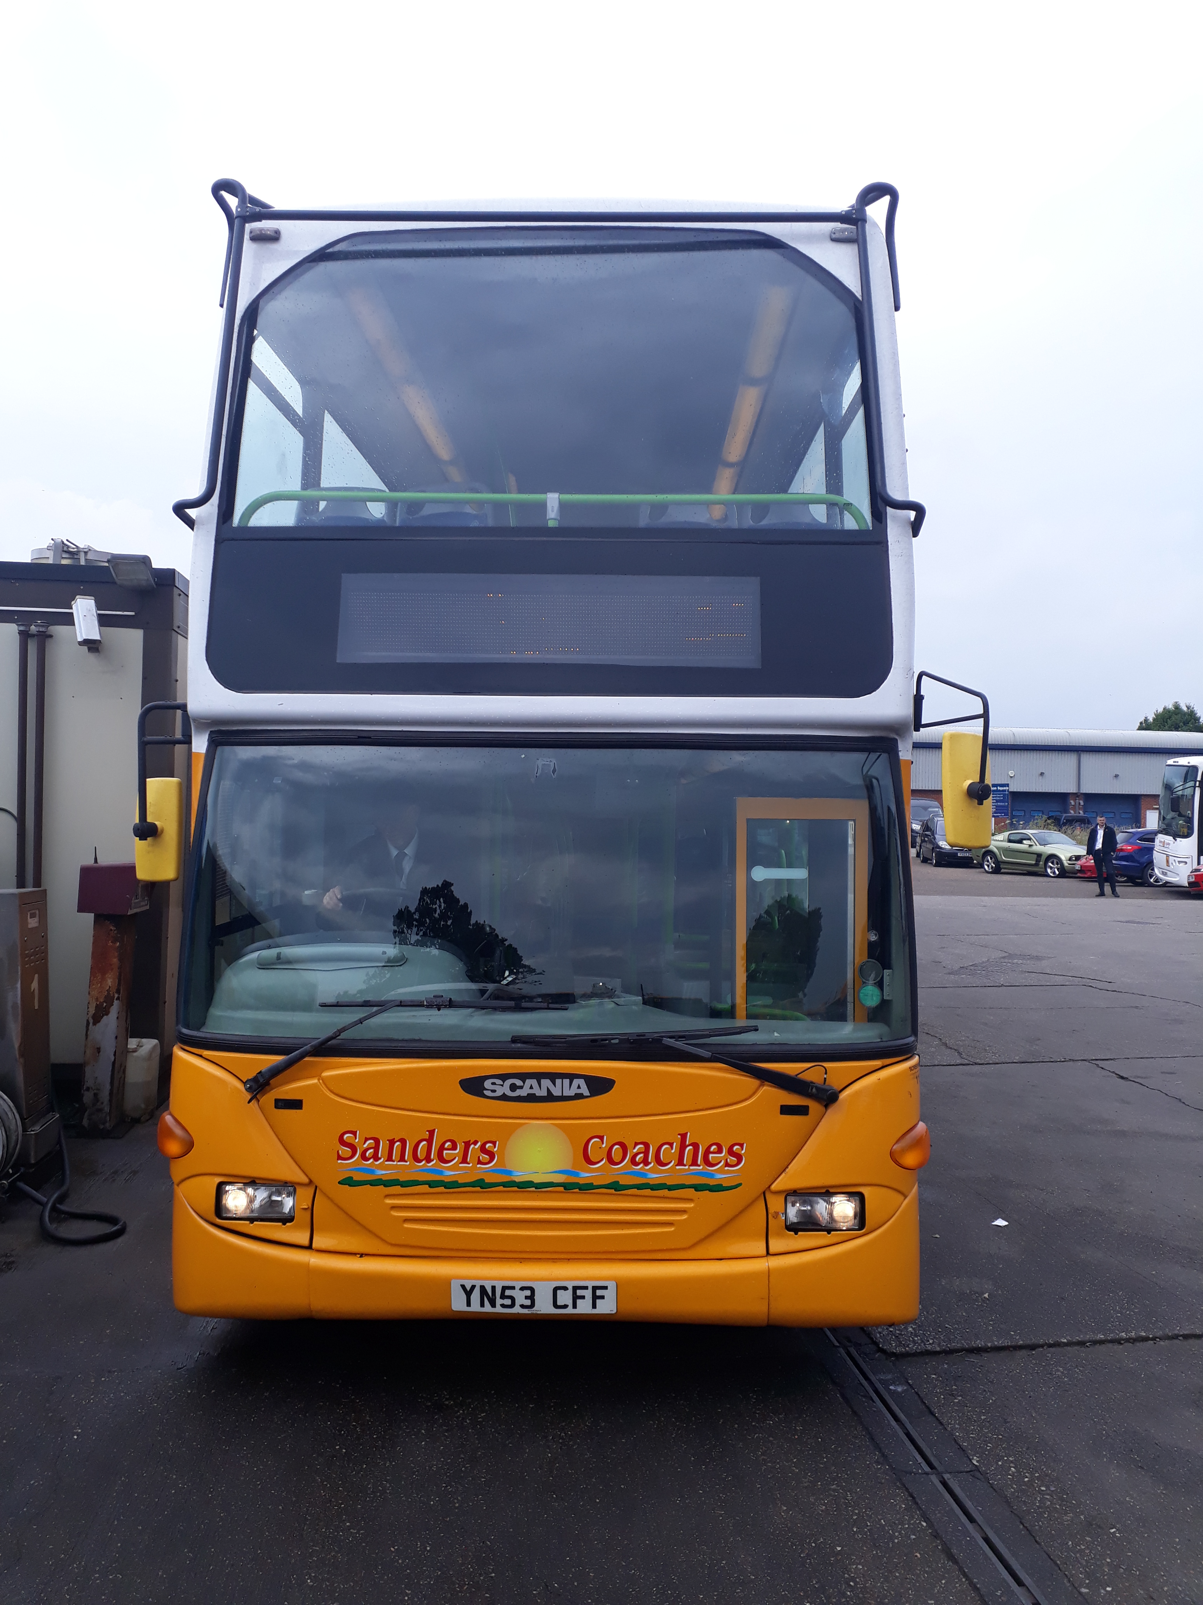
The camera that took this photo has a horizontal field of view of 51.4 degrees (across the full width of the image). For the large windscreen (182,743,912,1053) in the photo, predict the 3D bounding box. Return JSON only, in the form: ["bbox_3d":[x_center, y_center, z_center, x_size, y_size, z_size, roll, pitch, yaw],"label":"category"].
[{"bbox_3d":[-0.183,0.305,4.200,2.420,1.040,0.260,1,-8,1],"label":"large windscreen"}]

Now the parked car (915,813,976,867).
[{"bbox_3d":[12.720,1.400,44.900,1.850,1.700,4.500,0,0,7],"label":"parked car"}]

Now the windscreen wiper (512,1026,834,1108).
[{"bbox_3d":[0.230,0.838,3.990,1.040,0.255,0.130,1,0,1],"label":"windscreen wiper"}]

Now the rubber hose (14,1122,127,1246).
[{"bbox_3d":[-2.440,1.700,5.740,0.460,0.360,0.900,1,0,-25],"label":"rubber hose"}]

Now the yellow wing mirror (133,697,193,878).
[{"bbox_3d":[-1.497,-0.036,4.270,0.180,0.610,0.160,0,0,12],"label":"yellow wing mirror"}]

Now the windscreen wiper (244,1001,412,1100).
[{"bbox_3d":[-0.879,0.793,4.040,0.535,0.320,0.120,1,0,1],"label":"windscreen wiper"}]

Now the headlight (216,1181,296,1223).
[{"bbox_3d":[-1.130,1.305,4.090,0.255,0.132,0.120,1,0,1],"label":"headlight"}]

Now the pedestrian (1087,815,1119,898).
[{"bbox_3d":[10.900,1.185,27.200,0.600,1.780,0.360,0,0,33],"label":"pedestrian"}]

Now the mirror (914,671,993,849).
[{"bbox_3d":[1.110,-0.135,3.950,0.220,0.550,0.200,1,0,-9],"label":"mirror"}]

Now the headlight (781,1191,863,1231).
[{"bbox_3d":[0.715,1.313,4.010,0.260,0.127,0.090,1,0,-2],"label":"headlight"}]

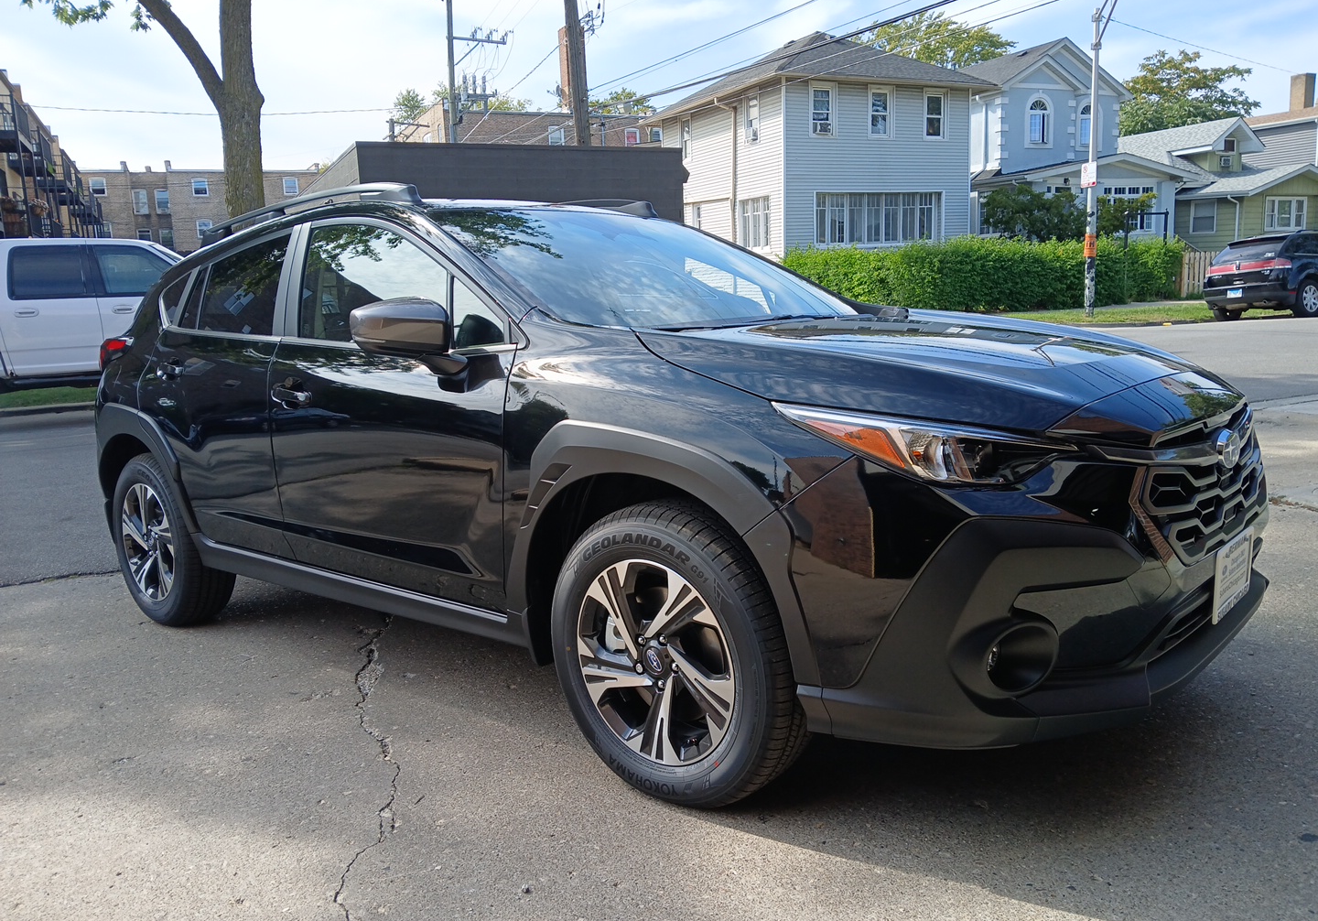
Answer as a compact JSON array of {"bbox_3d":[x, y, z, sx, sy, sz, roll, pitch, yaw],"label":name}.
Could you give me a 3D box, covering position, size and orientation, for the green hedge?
[{"bbox_3d":[9.277,-4.986,26.713,12.900,1.830,1.300,-7,11,-24],"label":"green hedge"}]

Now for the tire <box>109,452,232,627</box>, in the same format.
[{"bbox_3d":[-1.976,0.312,4.036,0.694,0.697,0.230,4,10,40],"label":"tire"}]

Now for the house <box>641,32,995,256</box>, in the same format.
[{"bbox_3d":[4.980,-9.478,33.054,8.050,8.650,9.200,-7,11,-24],"label":"house"}]

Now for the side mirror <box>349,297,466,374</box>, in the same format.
[{"bbox_3d":[-0.685,-0.330,2.651,0.220,0.195,0.225,4,10,40],"label":"side mirror"}]

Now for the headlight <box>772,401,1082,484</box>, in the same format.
[{"bbox_3d":[0.526,-0.044,1.988,0.530,0.175,0.320,4,10,40],"label":"headlight"}]

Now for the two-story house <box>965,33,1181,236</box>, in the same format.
[{"bbox_3d":[12.715,-10.676,37.657,7.200,8.750,11.000,-7,11,-24],"label":"two-story house"}]

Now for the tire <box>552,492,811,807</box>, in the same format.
[{"bbox_3d":[0.049,0.442,2.305,0.694,0.697,0.230,4,10,40],"label":"tire"}]

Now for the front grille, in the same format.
[{"bbox_3d":[1.246,0.035,2.244,0.120,0.255,0.800,4,10,40],"label":"front grille"}]

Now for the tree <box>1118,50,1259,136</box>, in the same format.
[{"bbox_3d":[31.986,-18.002,60.298,9.000,13.614,8.800,-7,11,-24],"label":"tree"}]

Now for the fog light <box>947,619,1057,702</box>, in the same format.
[{"bbox_3d":[0.658,0.375,1.875,0.135,0.145,0.155,4,10,41],"label":"fog light"}]

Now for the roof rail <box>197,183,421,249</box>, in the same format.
[{"bbox_3d":[-1.297,-0.880,3.549,1.530,0.110,0.090,4,10,40],"label":"roof rail"}]

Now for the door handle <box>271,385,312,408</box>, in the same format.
[{"bbox_3d":[-1.149,-0.200,3.100,0.220,0.047,0.050,4,10,41],"label":"door handle"}]

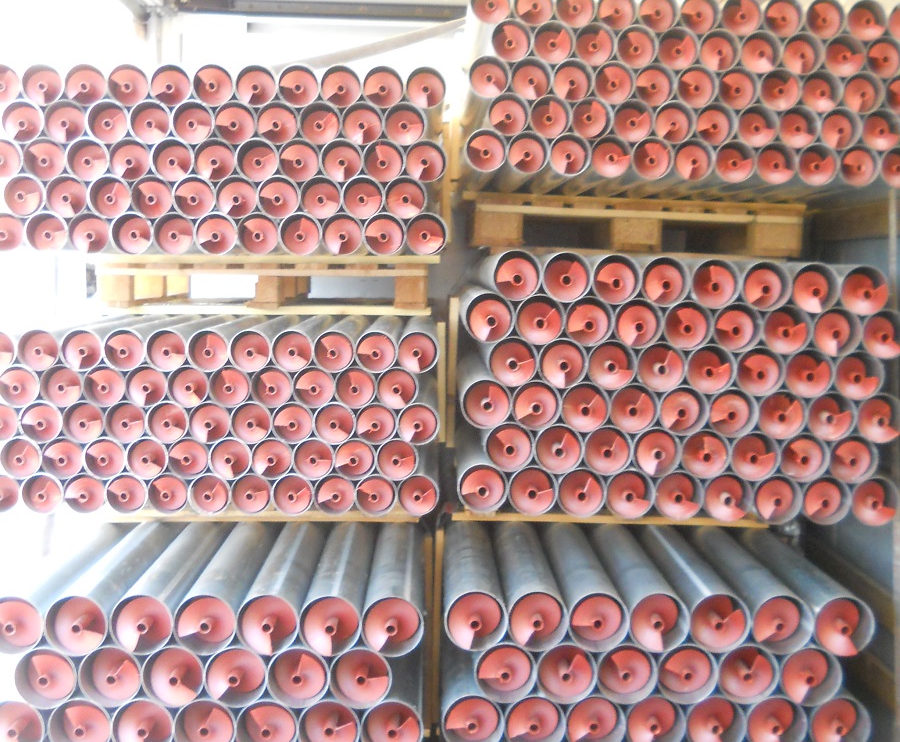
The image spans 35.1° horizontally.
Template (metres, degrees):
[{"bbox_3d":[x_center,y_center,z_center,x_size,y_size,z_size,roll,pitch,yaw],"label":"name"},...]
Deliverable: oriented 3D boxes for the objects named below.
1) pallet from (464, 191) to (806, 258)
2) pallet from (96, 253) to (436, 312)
[{"bbox_3d":[0.576,-0.486,4.918,1.010,0.153,1.130,2,5,-1],"label":"pallet"},{"bbox_3d":[-0.576,-0.313,4.892,1.010,0.153,1.130,0,5,-1],"label":"pallet"}]

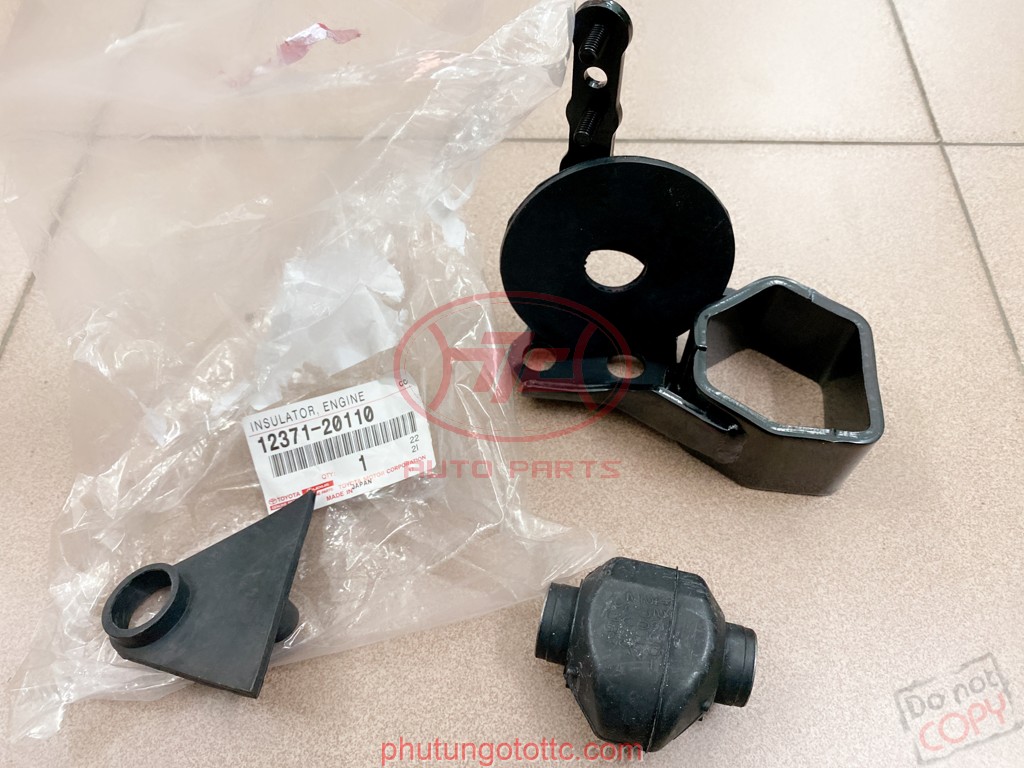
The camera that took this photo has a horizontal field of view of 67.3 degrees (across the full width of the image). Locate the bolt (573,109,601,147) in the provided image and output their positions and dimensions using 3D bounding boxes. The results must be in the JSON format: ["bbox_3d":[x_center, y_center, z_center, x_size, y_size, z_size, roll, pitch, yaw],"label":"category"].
[{"bbox_3d":[0.037,-0.127,0.381,0.009,0.009,0.018,16,61,10],"label":"bolt"}]

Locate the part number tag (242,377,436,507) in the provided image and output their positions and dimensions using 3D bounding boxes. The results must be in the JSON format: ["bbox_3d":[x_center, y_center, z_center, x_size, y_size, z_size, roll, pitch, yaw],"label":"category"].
[{"bbox_3d":[-0.062,0.021,0.280,0.062,0.004,0.042,-16,61,-8],"label":"part number tag"}]

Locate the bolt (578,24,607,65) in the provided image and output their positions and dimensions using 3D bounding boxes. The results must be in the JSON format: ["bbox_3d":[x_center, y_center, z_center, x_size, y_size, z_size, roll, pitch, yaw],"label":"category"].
[{"bbox_3d":[0.036,-0.150,0.340,0.009,0.009,0.016,16,61,10],"label":"bolt"}]

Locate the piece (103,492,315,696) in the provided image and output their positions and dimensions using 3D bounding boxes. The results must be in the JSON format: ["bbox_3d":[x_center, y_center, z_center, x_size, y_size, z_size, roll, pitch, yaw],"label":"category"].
[{"bbox_3d":[-0.139,0.105,0.354,0.092,0.037,0.102,-15,39,14],"label":"piece"}]

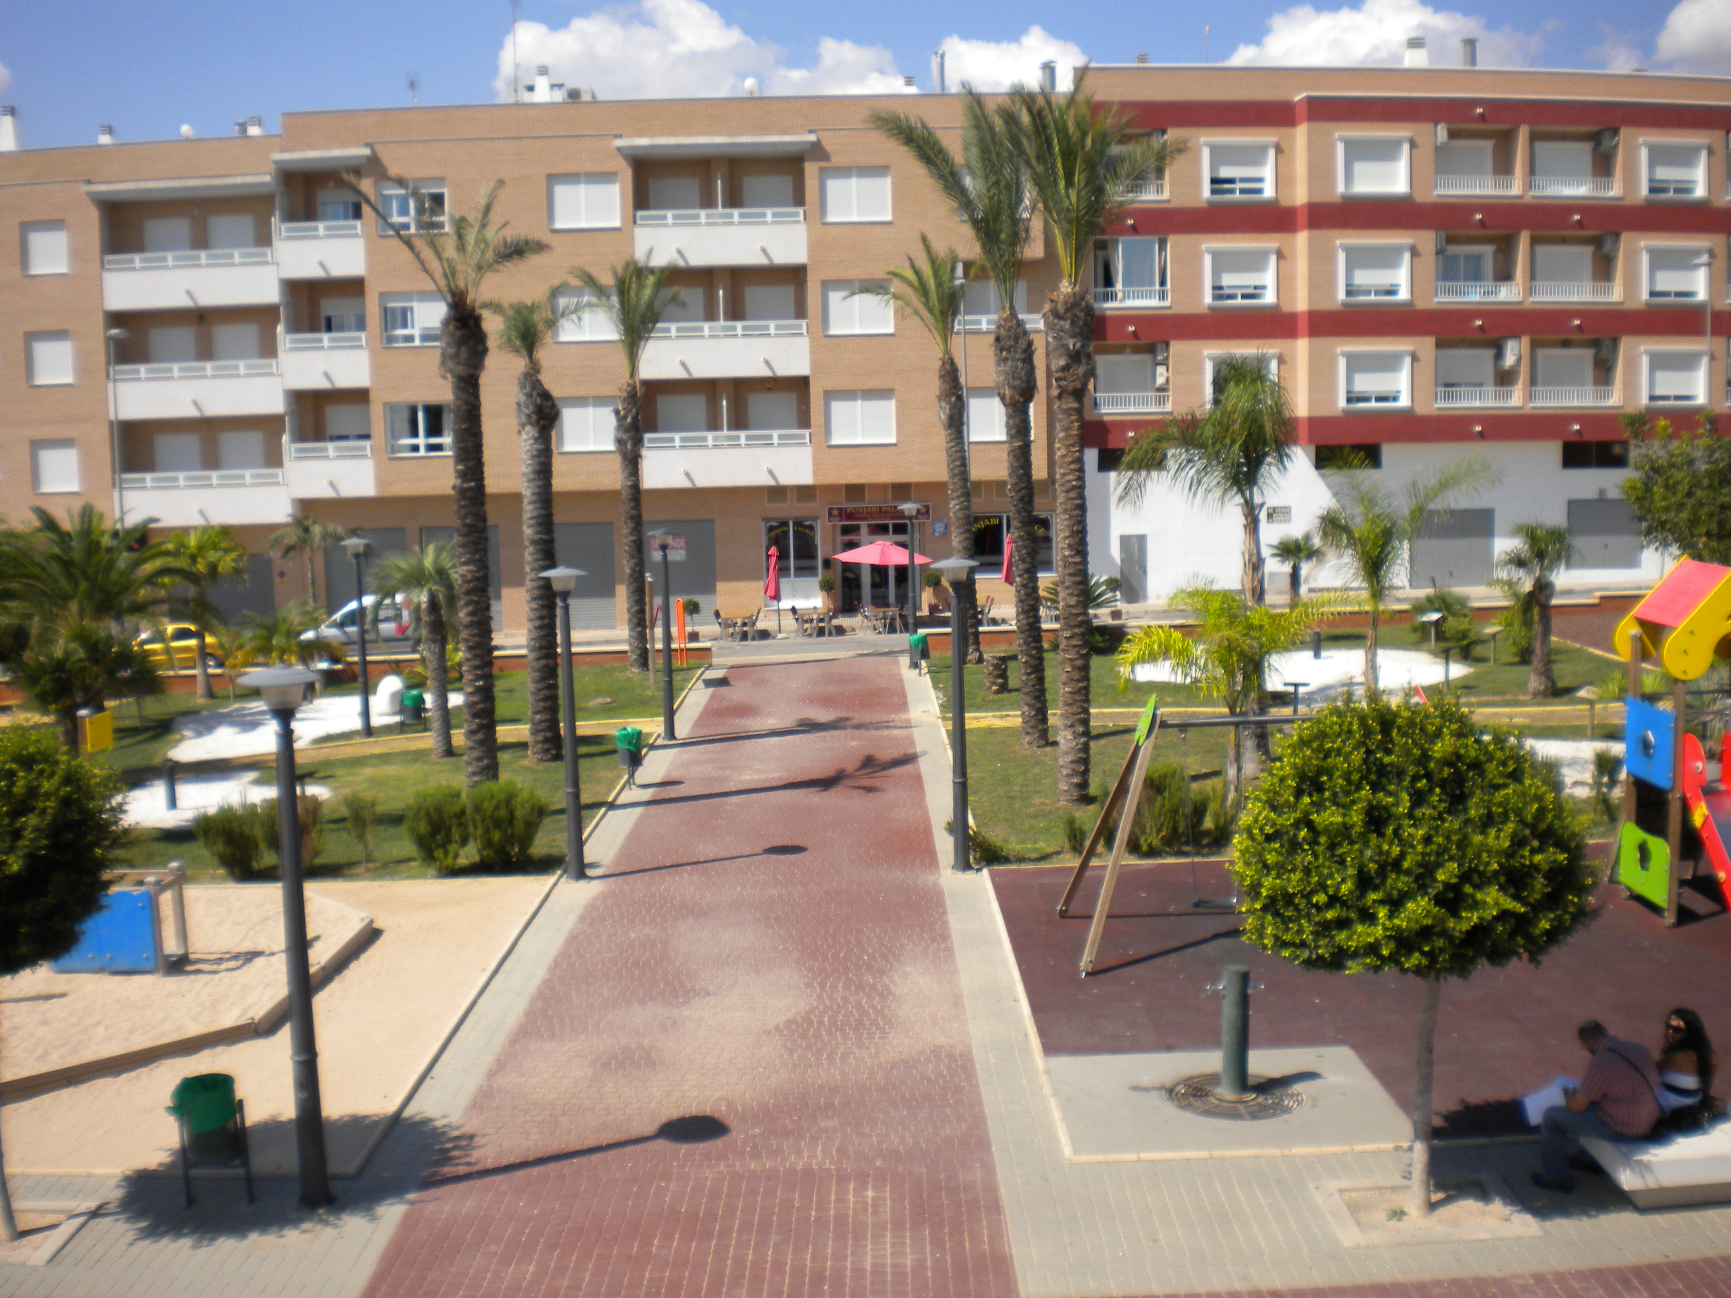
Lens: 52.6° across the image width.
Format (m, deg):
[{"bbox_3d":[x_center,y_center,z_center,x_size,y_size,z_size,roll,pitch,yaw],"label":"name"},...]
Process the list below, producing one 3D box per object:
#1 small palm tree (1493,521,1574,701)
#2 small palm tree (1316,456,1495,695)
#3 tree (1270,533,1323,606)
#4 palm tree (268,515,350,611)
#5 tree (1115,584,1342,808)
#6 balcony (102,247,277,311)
[{"bbox_3d":[12.761,-0.746,33.239,1.500,3.300,1.500,-1,7,0],"label":"small palm tree"},{"bbox_3d":[9.935,-1.294,32.287,3.243,4.476,2.900,-1,7,0],"label":"small palm tree"},{"bbox_3d":[10.158,-1.447,41.275,1.400,2.450,1.400,-1,5,0],"label":"tree"},{"bbox_3d":[-11.652,-0.952,37.102,1.903,3.741,1.903,-1,7,0],"label":"palm tree"},{"bbox_3d":[4.870,0.663,23.136,3.170,3.035,3.000,-1,7,0],"label":"tree"},{"bbox_3d":[-18.378,-10.137,48.266,4.765,1.564,1.300,-1,7,-1],"label":"balcony"}]

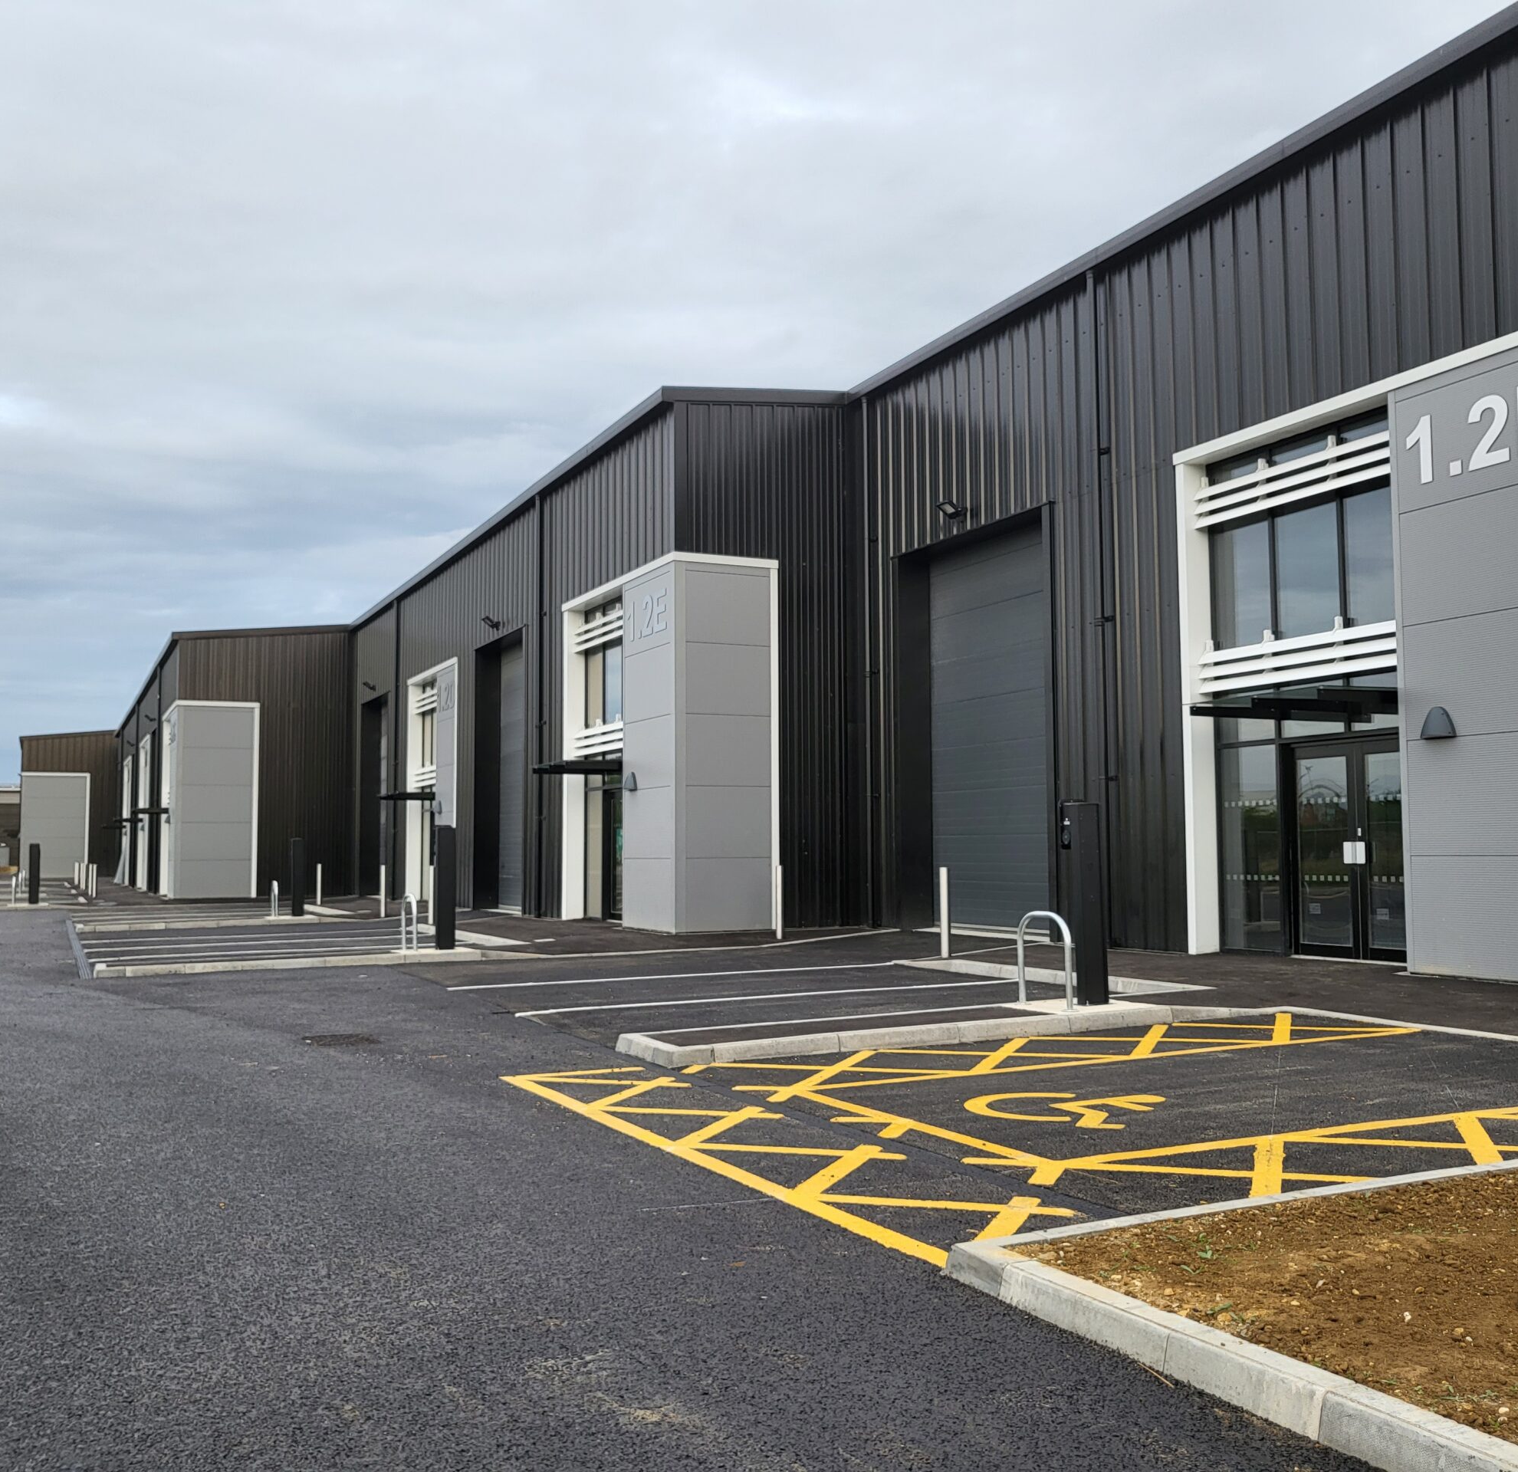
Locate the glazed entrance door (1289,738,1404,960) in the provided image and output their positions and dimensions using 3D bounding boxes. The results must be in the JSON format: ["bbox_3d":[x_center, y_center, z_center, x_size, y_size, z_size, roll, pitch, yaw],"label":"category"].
[{"bbox_3d":[5.643,1.071,13.893,0.101,2.081,1.636,2,-5,-25],"label":"glazed entrance door"}]

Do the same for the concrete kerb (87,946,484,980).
[{"bbox_3d":[-5.449,2.643,17.274,4.313,0.121,0.960,2,-5,-25],"label":"concrete kerb"}]

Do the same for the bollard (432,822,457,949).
[{"bbox_3d":[-3.920,1.882,18.343,0.212,1.555,0.212,2,-5,-25],"label":"bollard"}]

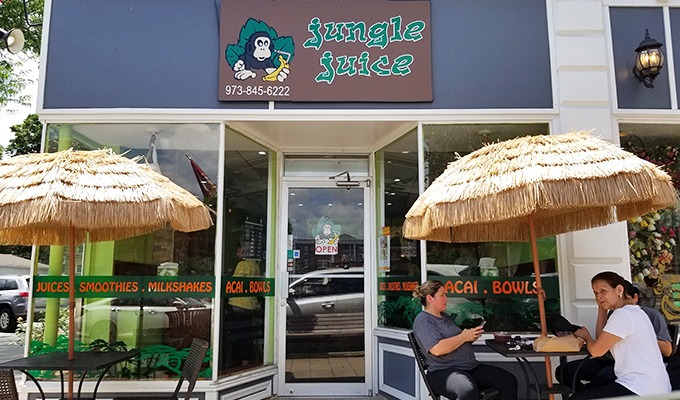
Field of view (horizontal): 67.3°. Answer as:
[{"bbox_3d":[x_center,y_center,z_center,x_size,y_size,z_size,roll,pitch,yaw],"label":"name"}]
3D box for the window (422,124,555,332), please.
[{"bbox_3d":[1.297,0.224,4.471,1.140,1.820,0.080,0,-8,0],"label":"window"}]

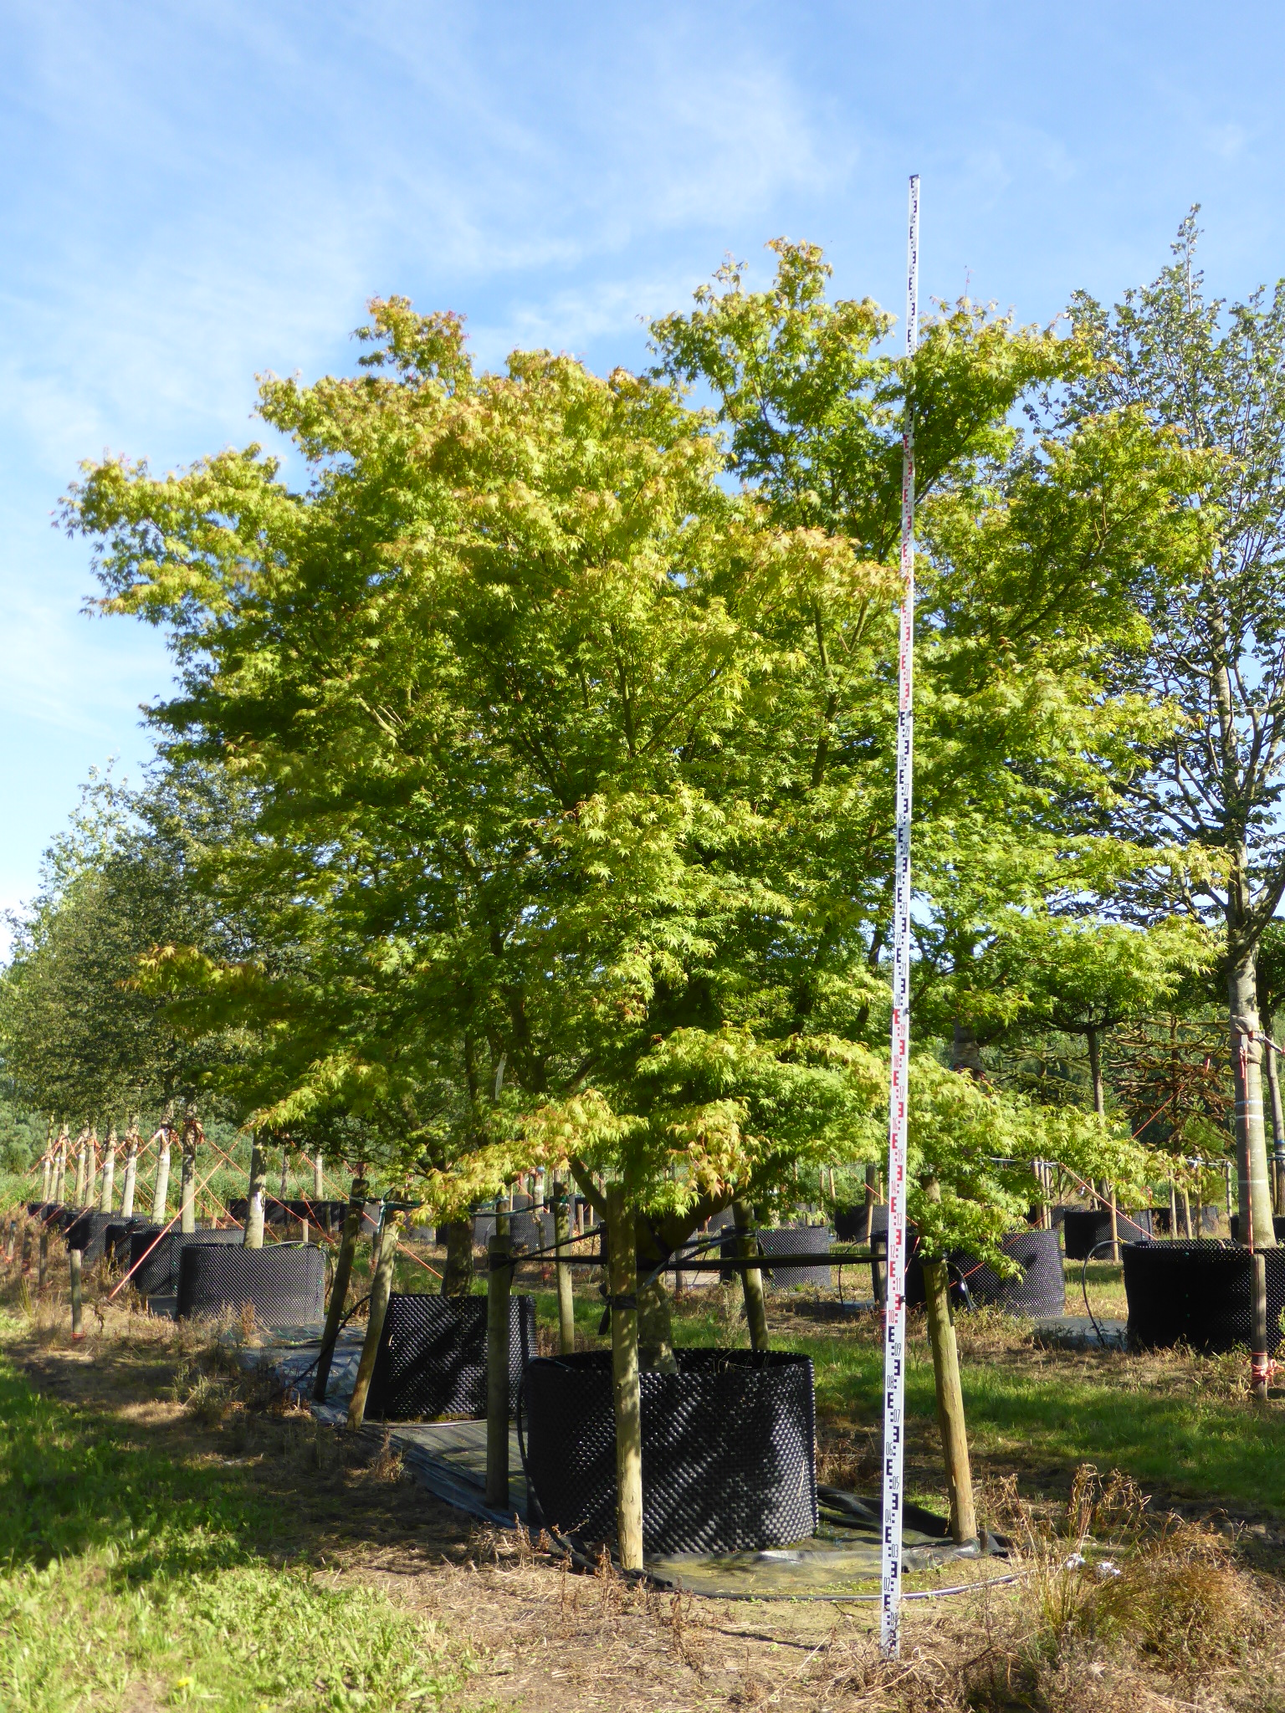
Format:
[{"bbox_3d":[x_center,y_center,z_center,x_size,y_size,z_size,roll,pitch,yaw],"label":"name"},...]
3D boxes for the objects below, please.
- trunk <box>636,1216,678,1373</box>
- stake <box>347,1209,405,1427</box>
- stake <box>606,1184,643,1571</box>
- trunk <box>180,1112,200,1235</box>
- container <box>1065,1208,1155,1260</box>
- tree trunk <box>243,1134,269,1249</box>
[{"bbox_3d":[0.044,1.910,7.310,0.230,0.683,0.210,-1,-10,0],"label":"trunk"},{"bbox_3d":[-1.512,2.593,9.514,0.095,1.232,0.095,10,-15,-7],"label":"stake"},{"bbox_3d":[-0.063,1.970,6.420,0.105,1.416,0.100,-1,-10,0],"label":"stake"},{"bbox_3d":[-5.113,3.581,19.019,0.170,1.353,0.170,-1,-10,0],"label":"trunk"},{"bbox_3d":[7.059,5.732,25.505,1.270,0.690,1.270,0,-10,0],"label":"container"},{"bbox_3d":[-3.606,3.136,15.784,0.163,1.047,0.163,3,-10,-12],"label":"tree trunk"}]

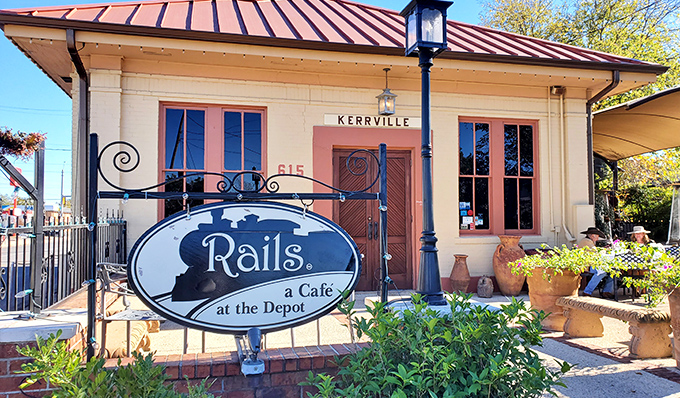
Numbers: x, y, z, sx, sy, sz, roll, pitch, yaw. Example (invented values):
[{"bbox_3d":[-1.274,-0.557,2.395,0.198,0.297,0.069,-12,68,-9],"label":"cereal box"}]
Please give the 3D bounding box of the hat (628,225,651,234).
[{"bbox_3d":[5.430,0.576,9.250,0.400,0.140,0.420,-2,-3,30],"label":"hat"}]

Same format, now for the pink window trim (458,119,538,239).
[{"bbox_3d":[3.021,-0.415,9.665,1.740,2.233,0.140,0,-1,-15],"label":"pink window trim"}]

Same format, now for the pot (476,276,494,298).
[{"bbox_3d":[2.572,1.544,9.017,0.295,0.365,0.285,0,-3,-14],"label":"pot"}]

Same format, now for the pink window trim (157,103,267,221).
[{"bbox_3d":[-2.135,-0.478,8.680,1.820,2.300,0.140,0,-3,-14],"label":"pink window trim"}]

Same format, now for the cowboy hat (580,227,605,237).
[{"bbox_3d":[4.499,0.592,9.100,0.420,0.145,0.360,11,2,21],"label":"cowboy hat"}]

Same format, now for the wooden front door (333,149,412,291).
[{"bbox_3d":[0.580,0.382,9.110,1.500,2.504,0.080,0,-1,-15],"label":"wooden front door"}]

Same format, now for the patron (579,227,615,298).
[{"bbox_3d":[4.563,1.113,9.082,0.700,1.250,0.520,0,-1,-5],"label":"patron"}]

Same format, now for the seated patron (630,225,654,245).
[{"bbox_3d":[5.630,1.120,9.532,0.560,1.250,0.720,0,-1,20],"label":"seated patron"}]

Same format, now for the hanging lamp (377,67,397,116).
[{"bbox_3d":[0.783,-1.775,8.510,0.263,0.775,0.263,1,-1,-34],"label":"hanging lamp"}]

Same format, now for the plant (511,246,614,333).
[{"bbox_3d":[2.909,1.159,6.700,1.180,1.070,1.000,0,-1,17],"label":"plant"}]

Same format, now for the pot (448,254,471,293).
[{"bbox_3d":[2.132,1.369,9.090,0.365,0.745,0.365,0,-1,0],"label":"pot"}]

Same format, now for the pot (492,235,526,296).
[{"bbox_3d":[3.043,1.188,9.158,0.610,1.075,0.600,0,-2,0],"label":"pot"}]

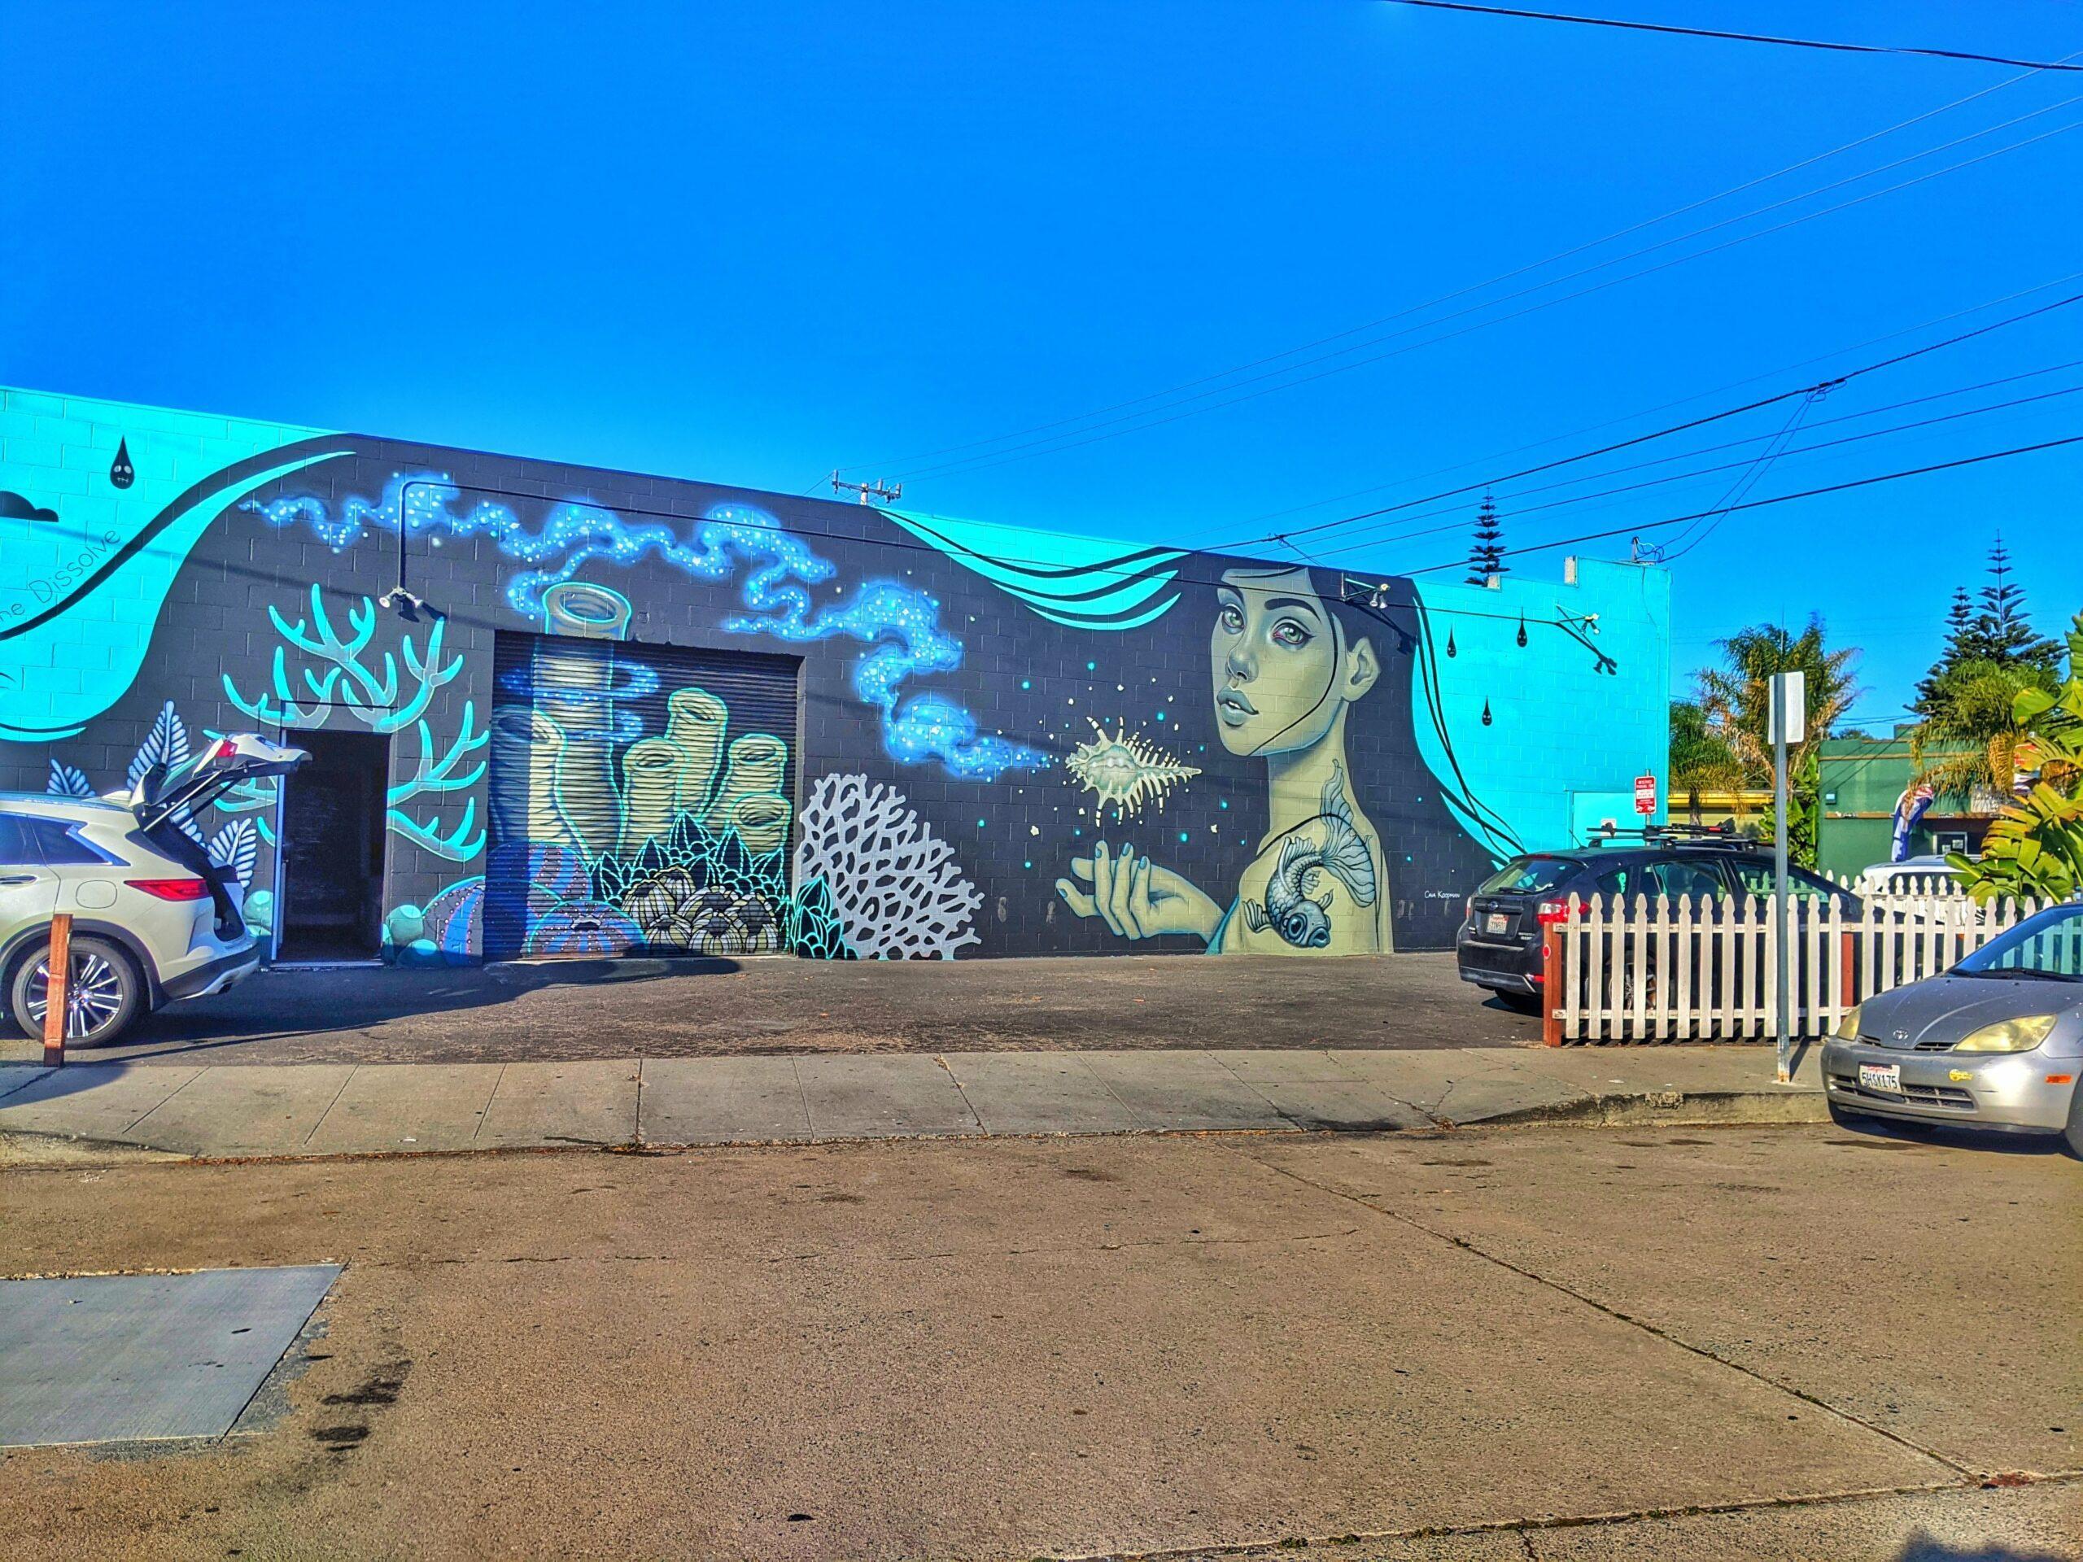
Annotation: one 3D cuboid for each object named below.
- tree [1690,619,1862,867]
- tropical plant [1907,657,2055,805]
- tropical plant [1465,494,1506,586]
[{"bbox_3d":[17.637,-0.762,39.000,4.100,6.300,4.100,1,-2,24],"label":"tree"},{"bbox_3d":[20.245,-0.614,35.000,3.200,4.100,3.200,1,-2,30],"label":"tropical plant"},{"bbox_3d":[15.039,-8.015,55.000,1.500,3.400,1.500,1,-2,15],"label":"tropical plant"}]

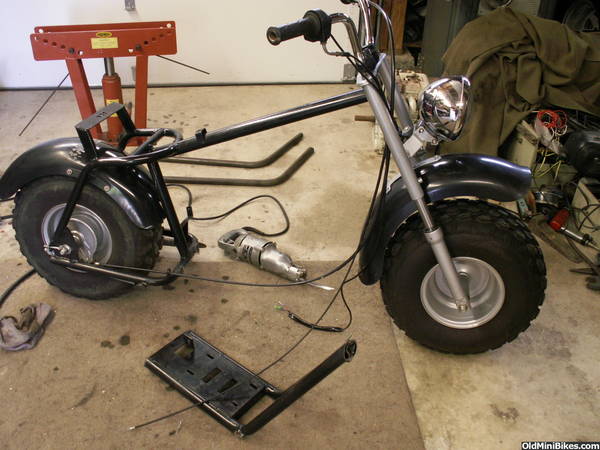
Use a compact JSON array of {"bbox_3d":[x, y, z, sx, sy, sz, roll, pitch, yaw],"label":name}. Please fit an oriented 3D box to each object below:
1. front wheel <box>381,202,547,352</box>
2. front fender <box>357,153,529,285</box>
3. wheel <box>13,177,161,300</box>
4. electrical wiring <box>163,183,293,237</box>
[{"bbox_3d":[0.471,0.157,1.766,0.468,0.468,0.176,8,27,9],"label":"front wheel"},{"bbox_3d":[0.395,0.002,1.709,0.425,0.420,0.190,8,27,9],"label":"front fender"},{"bbox_3d":[-0.662,0.012,1.912,0.468,0.468,0.176,9,27,10],"label":"wheel"},{"bbox_3d":[-0.337,-0.075,2.606,0.610,0.050,0.380,7,26,7],"label":"electrical wiring"}]

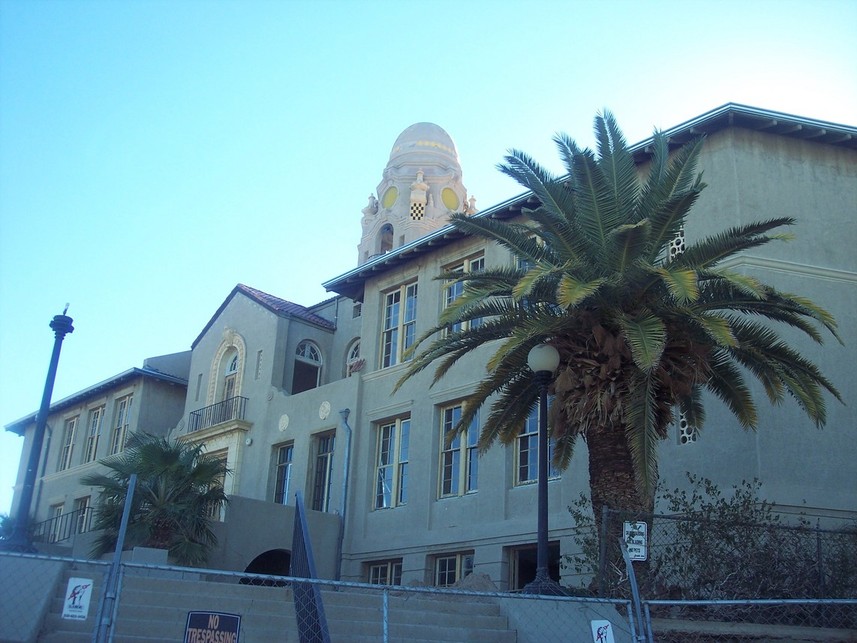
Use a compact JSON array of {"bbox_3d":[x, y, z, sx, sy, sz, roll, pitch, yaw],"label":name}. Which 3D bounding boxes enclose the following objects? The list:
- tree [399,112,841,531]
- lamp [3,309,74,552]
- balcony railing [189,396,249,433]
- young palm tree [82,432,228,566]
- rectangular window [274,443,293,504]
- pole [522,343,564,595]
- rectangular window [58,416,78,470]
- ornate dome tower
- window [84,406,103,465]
[{"bbox_3d":[2.855,0.323,15.142,6.500,7.750,6.300,-2,-21,11],"label":"tree"},{"bbox_3d":[-4.062,1.123,10.186,0.470,2.644,0.470,11,-22,-20],"label":"lamp"},{"bbox_3d":[-7.856,3.559,35.770,0.480,0.920,3.517,20,-27,-38],"label":"balcony railing"},{"bbox_3d":[-4.995,3.430,17.727,2.650,2.900,2.650,8,-22,-14],"label":"young palm tree"},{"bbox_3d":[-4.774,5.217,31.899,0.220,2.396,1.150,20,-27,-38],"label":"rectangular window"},{"bbox_3d":[1.466,1.826,12.284,0.500,3.272,0.500,0,-21,7],"label":"pole"},{"bbox_3d":[-17.082,5.846,45.884,0.220,2.549,1.600,20,-27,-38],"label":"rectangular window"},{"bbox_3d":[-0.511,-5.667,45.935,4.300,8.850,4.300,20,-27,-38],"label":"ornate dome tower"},{"bbox_3d":[-15.125,5.167,43.847,0.220,2.549,1.600,20,-27,-38],"label":"window"}]

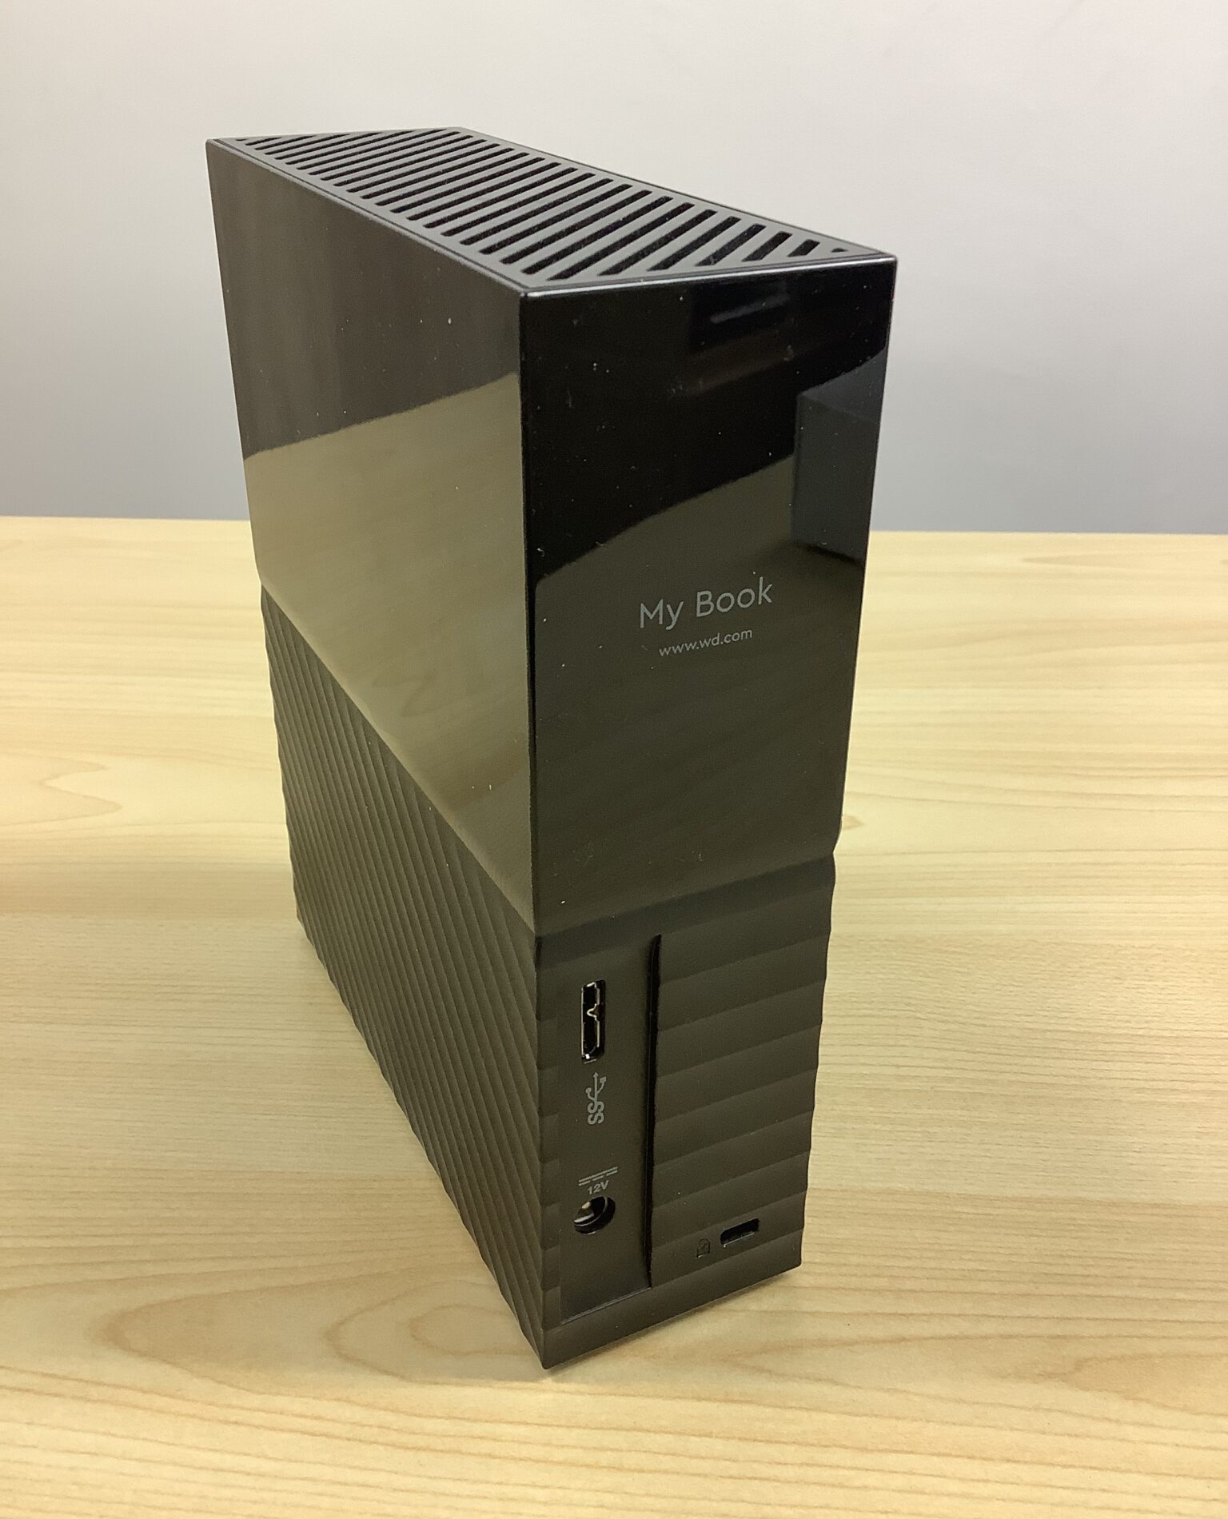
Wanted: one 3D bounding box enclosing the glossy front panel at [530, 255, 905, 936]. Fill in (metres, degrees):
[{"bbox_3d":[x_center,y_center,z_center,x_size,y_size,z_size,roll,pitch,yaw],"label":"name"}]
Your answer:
[{"bbox_3d":[0.011,-0.018,0.187,0.049,0.085,0.003,-14,32,-23],"label":"glossy front panel"}]

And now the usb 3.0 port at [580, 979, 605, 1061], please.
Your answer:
[{"bbox_3d":[-0.004,0.037,0.210,0.004,0.013,0.003,-14,32,-23],"label":"usb 3.0 port"}]

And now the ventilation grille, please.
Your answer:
[{"bbox_3d":[-0.020,-0.085,0.220,0.046,0.003,0.136,-14,32,-23],"label":"ventilation grille"}]

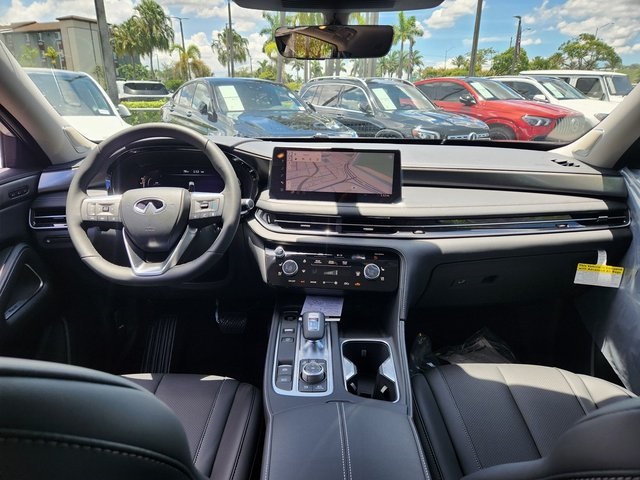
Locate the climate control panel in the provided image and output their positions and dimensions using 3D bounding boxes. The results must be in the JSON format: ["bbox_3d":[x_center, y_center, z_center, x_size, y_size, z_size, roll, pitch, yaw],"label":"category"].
[{"bbox_3d":[0.029,0.070,1.015,0.315,0.100,0.045,1,-2,4],"label":"climate control panel"}]

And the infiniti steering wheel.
[{"bbox_3d":[-0.359,-0.080,0.928,0.375,0.355,0.095,1,-4,1],"label":"infiniti steering wheel"}]

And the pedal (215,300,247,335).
[{"bbox_3d":[-0.306,0.271,1.470,0.105,0.110,0.060,0,-12,0],"label":"pedal"}]

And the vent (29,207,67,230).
[{"bbox_3d":[-0.642,-0.054,1.040,0.145,0.058,0.040,-2,15,-6],"label":"vent"}]

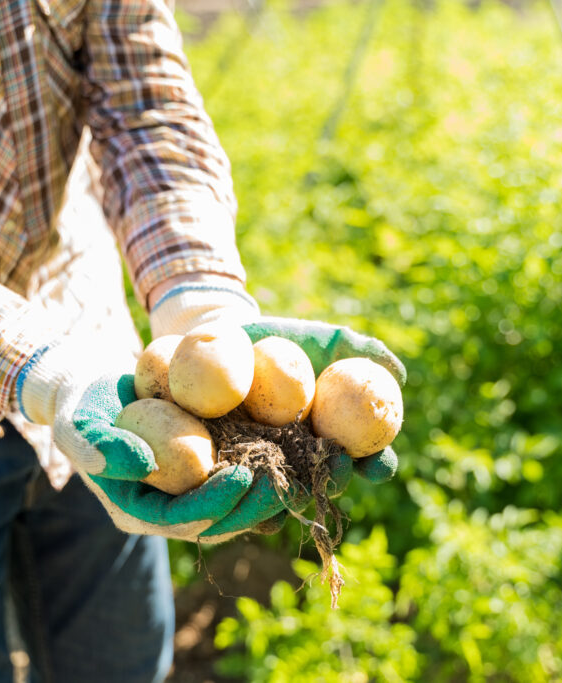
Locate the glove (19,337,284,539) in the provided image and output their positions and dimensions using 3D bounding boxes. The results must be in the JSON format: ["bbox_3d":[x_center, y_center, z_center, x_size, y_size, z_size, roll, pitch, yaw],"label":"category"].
[{"bbox_3d":[-0.098,0.069,0.830,0.205,0.100,0.120,20,25,15],"label":"glove"}]

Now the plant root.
[{"bbox_3d":[-0.004,0.128,0.830,0.105,0.140,0.085,0,20,0],"label":"plant root"}]

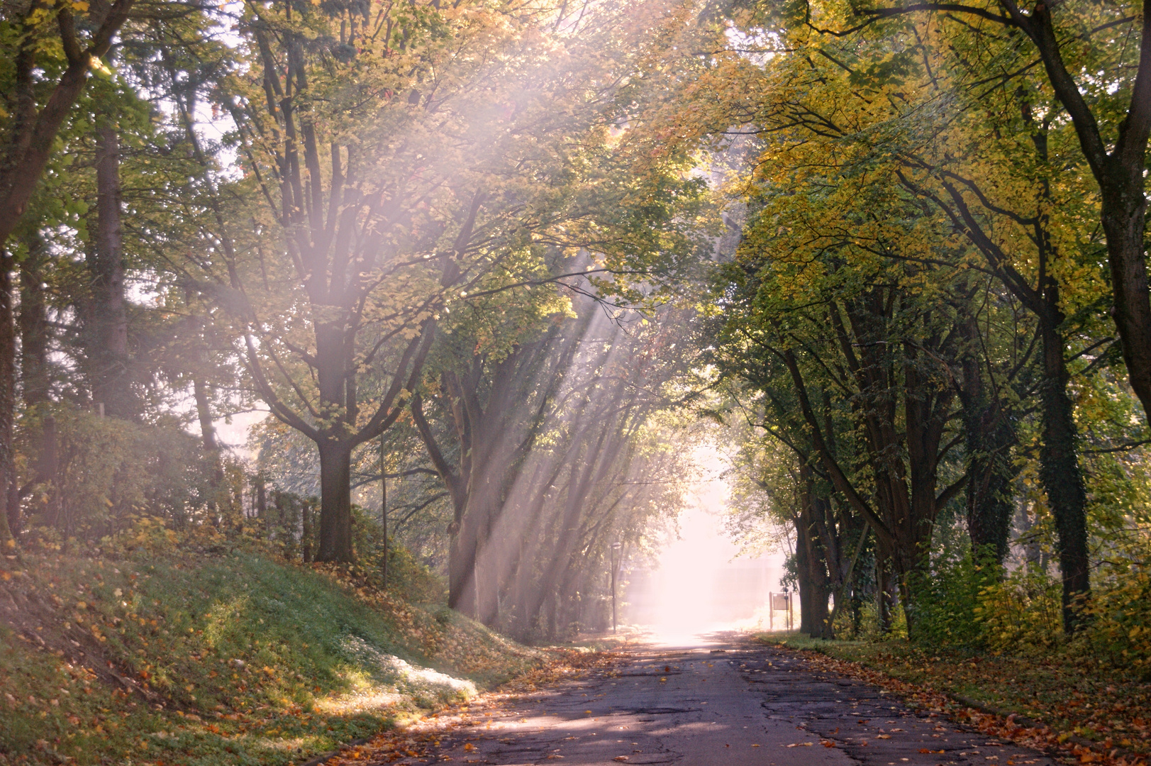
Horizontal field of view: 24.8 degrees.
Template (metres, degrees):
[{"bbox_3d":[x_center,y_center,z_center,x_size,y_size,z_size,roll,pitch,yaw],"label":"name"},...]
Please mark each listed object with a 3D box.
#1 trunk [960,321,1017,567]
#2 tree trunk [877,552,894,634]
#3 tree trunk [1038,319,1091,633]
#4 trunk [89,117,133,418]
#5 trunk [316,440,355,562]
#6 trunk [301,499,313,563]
[{"bbox_3d":[9.610,1.422,61.001,1.150,5.740,1.000,-1,-5,9],"label":"trunk"},{"bbox_3d":[10.050,6.808,85.000,0.550,2.670,0.550,-1,-5,7],"label":"tree trunk"},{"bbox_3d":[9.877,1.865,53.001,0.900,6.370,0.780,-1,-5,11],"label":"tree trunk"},{"bbox_3d":[-8.509,-2.122,48.001,0.680,5.560,0.620,1,-5,-10],"label":"trunk"},{"bbox_3d":[-4.682,2.290,51.000,0.720,2.360,0.680,0,-5,-5],"label":"trunk"},{"bbox_3d":[-5.319,2.943,52.000,0.200,1.270,0.200,1,-5,-6],"label":"trunk"}]

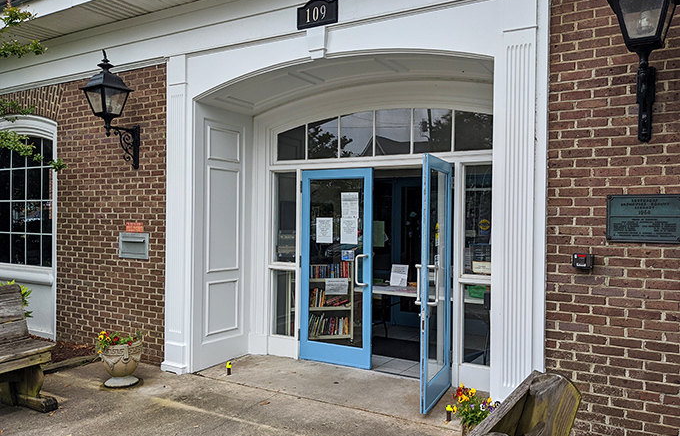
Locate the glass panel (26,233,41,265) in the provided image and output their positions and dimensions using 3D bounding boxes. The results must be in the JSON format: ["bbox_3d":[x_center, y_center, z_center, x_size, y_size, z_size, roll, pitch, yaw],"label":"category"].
[{"bbox_3d":[-4.148,0.436,7.178,0.347,0.422,0.035,1,1,30],"label":"glass panel"}]

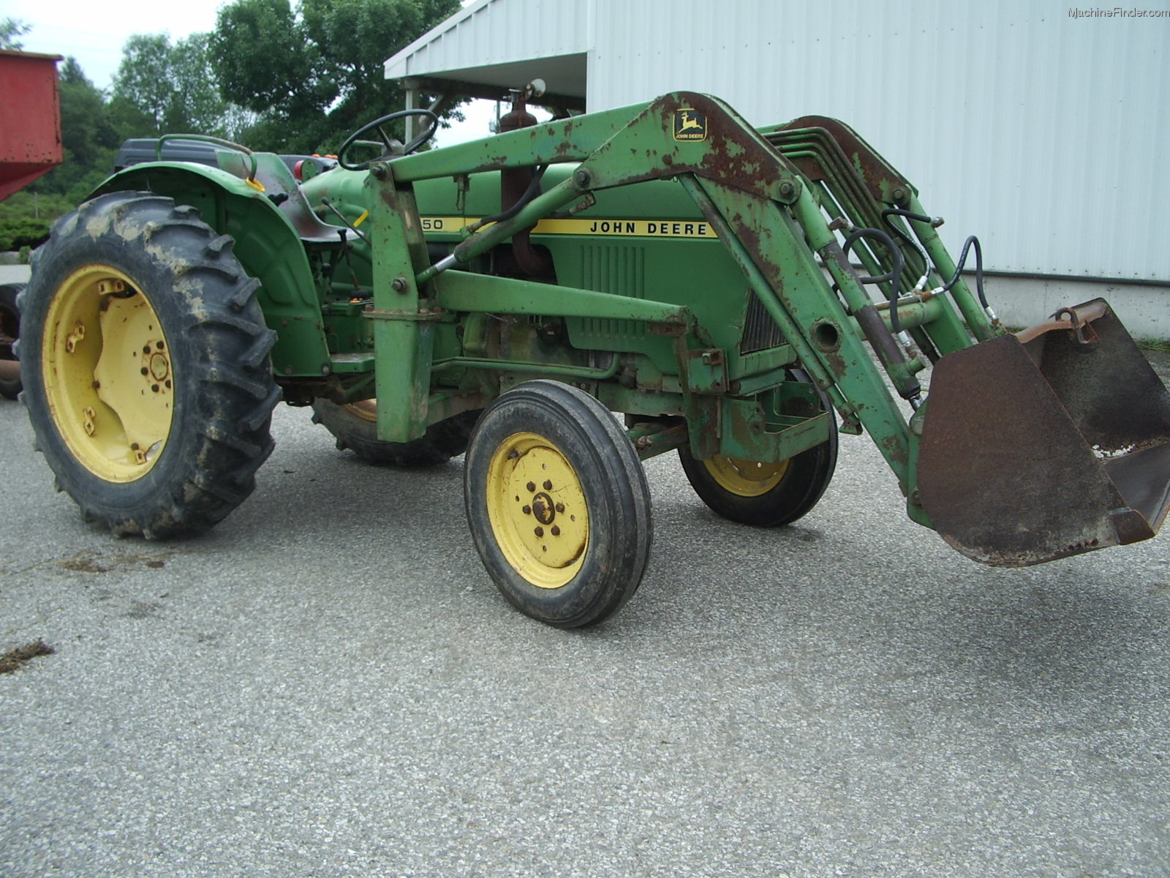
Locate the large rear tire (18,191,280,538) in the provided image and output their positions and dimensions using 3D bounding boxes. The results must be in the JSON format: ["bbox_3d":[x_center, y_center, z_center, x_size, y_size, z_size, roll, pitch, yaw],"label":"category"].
[{"bbox_3d":[-1.583,-0.247,4.190,1.225,1.225,0.355,7,13,34],"label":"large rear tire"}]

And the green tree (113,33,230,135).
[{"bbox_3d":[-13.986,-10.184,40.000,4.600,7.000,4.600,0,10,0],"label":"green tree"}]

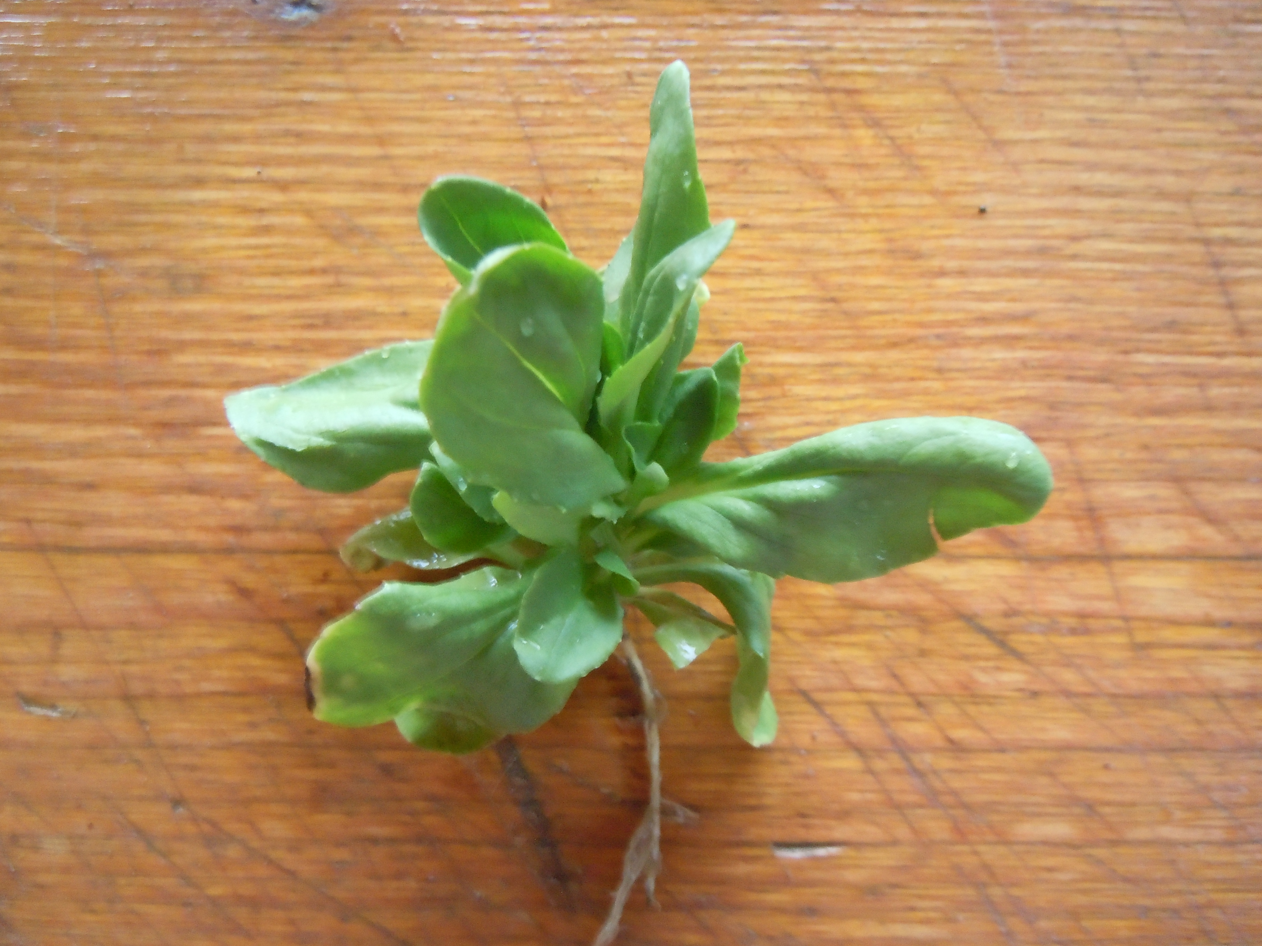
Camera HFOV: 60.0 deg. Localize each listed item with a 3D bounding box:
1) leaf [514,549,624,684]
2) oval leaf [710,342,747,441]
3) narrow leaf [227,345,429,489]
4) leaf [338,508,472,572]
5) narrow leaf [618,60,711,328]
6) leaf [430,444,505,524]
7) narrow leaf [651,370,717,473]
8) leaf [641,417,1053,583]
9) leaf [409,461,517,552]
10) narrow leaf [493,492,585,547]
[{"bbox_3d":[-0.014,0.034,0.256,0.025,0.010,0.034,13,75,1],"label":"leaf"},{"bbox_3d":[0.022,-0.019,0.270,0.013,0.008,0.029,25,93,-3],"label":"oval leaf"},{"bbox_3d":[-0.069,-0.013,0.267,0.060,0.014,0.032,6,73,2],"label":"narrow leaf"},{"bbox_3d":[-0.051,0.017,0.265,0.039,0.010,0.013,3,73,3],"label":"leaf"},{"bbox_3d":[0.009,-0.068,0.272,0.020,0.013,0.072,7,84,9],"label":"narrow leaf"},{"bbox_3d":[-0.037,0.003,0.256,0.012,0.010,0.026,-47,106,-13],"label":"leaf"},{"bbox_3d":[0.013,-0.012,0.262,0.015,0.010,0.031,30,102,21],"label":"narrow leaf"},{"bbox_3d":[0.052,0.007,0.265,0.099,0.020,0.034,-5,83,0],"label":"leaf"},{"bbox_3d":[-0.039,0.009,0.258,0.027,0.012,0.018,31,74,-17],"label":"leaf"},{"bbox_3d":[-0.021,0.010,0.252,0.026,0.008,0.015,24,95,-12],"label":"narrow leaf"}]

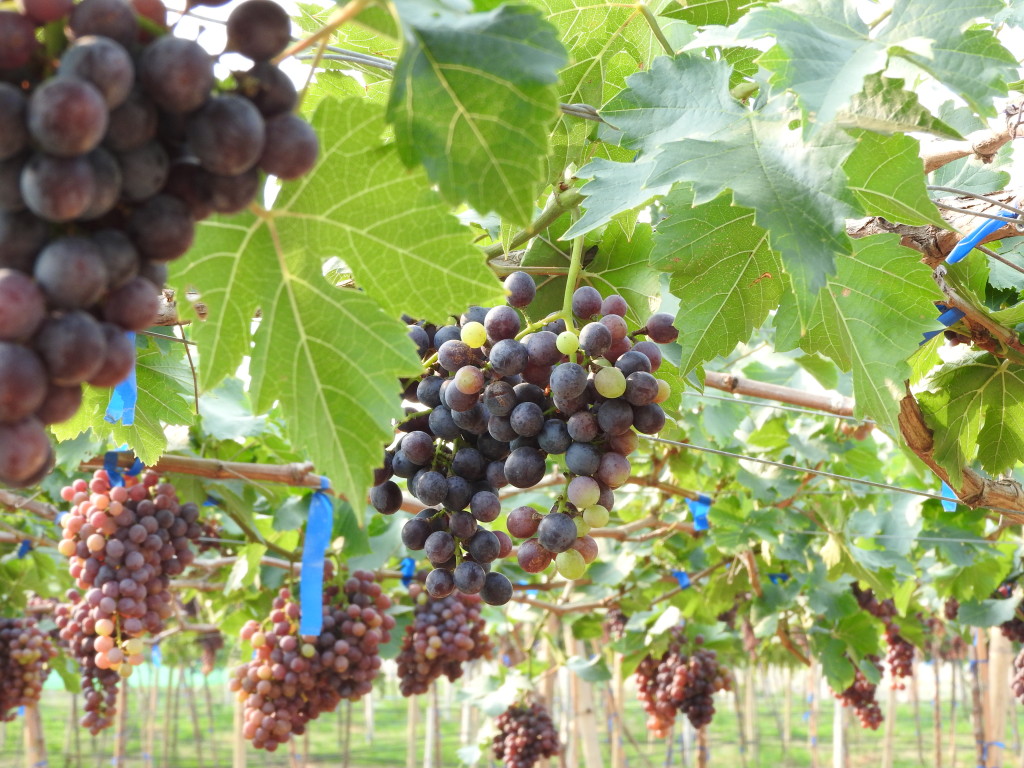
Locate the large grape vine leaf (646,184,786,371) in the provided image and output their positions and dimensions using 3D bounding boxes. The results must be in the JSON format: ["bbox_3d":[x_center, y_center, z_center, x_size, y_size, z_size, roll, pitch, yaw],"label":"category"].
[{"bbox_3d":[0.103,-0.056,1.180,0.075,0.105,0.040,0,-7,0],"label":"large grape vine leaf"}]

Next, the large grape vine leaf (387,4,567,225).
[{"bbox_3d":[-0.015,-0.114,1.000,0.077,0.094,0.040,0,-7,0],"label":"large grape vine leaf"}]

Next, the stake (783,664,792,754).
[{"bbox_3d":[3.260,3.757,28.000,0.085,1.300,0.085,0,-7,0],"label":"stake"}]

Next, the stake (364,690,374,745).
[{"bbox_3d":[-1.746,3.793,29.000,0.085,1.300,0.085,0,-7,0],"label":"stake"}]

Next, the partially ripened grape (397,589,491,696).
[{"bbox_3d":[-0.096,0.360,3.300,0.131,0.151,0.110,0,-7,0],"label":"partially ripened grape"}]

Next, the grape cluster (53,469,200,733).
[{"bbox_3d":[-0.404,0.227,2.480,0.155,0.277,0.135,0,-7,0],"label":"grape cluster"}]

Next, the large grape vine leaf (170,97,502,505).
[{"bbox_3d":[-0.079,-0.038,1.070,0.150,0.184,0.050,0,-7,0],"label":"large grape vine leaf"}]

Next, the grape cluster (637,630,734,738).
[{"bbox_3d":[0.279,0.486,3.850,0.157,0.172,0.130,0,-7,0],"label":"grape cluster"}]

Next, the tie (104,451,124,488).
[{"bbox_3d":[-0.417,0.090,2.480,0.022,0.041,0.020,0,-7,0],"label":"tie"}]

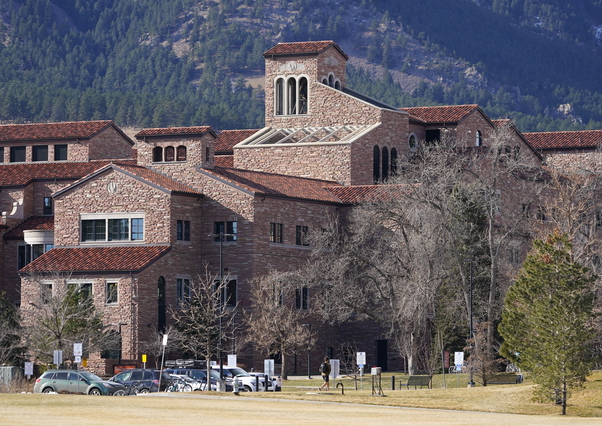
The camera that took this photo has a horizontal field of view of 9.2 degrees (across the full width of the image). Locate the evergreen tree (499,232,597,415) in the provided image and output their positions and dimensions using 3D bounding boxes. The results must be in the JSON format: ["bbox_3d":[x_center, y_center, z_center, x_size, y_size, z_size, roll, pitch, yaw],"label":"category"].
[{"bbox_3d":[12.015,5.364,182.000,4.700,8.800,4.700,0,-3,0],"label":"evergreen tree"}]

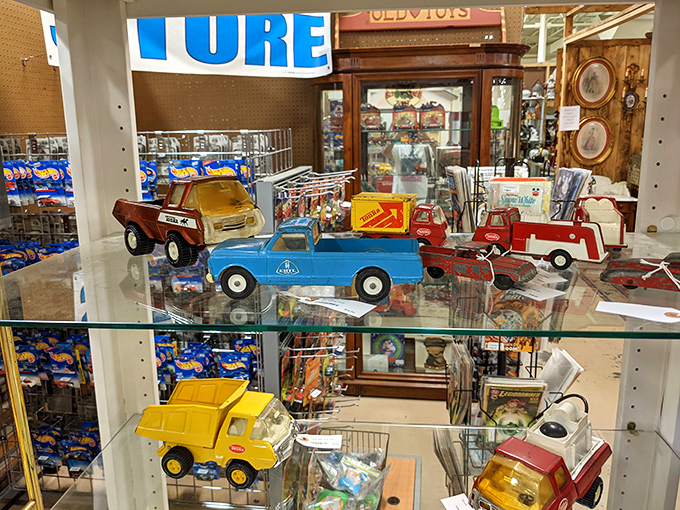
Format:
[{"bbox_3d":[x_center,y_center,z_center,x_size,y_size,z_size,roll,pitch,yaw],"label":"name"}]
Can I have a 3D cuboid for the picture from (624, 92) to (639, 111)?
[{"bbox_3d":[3.188,-1.679,5.800,0.150,0.200,0.030,1,12,9],"label":"picture"}]

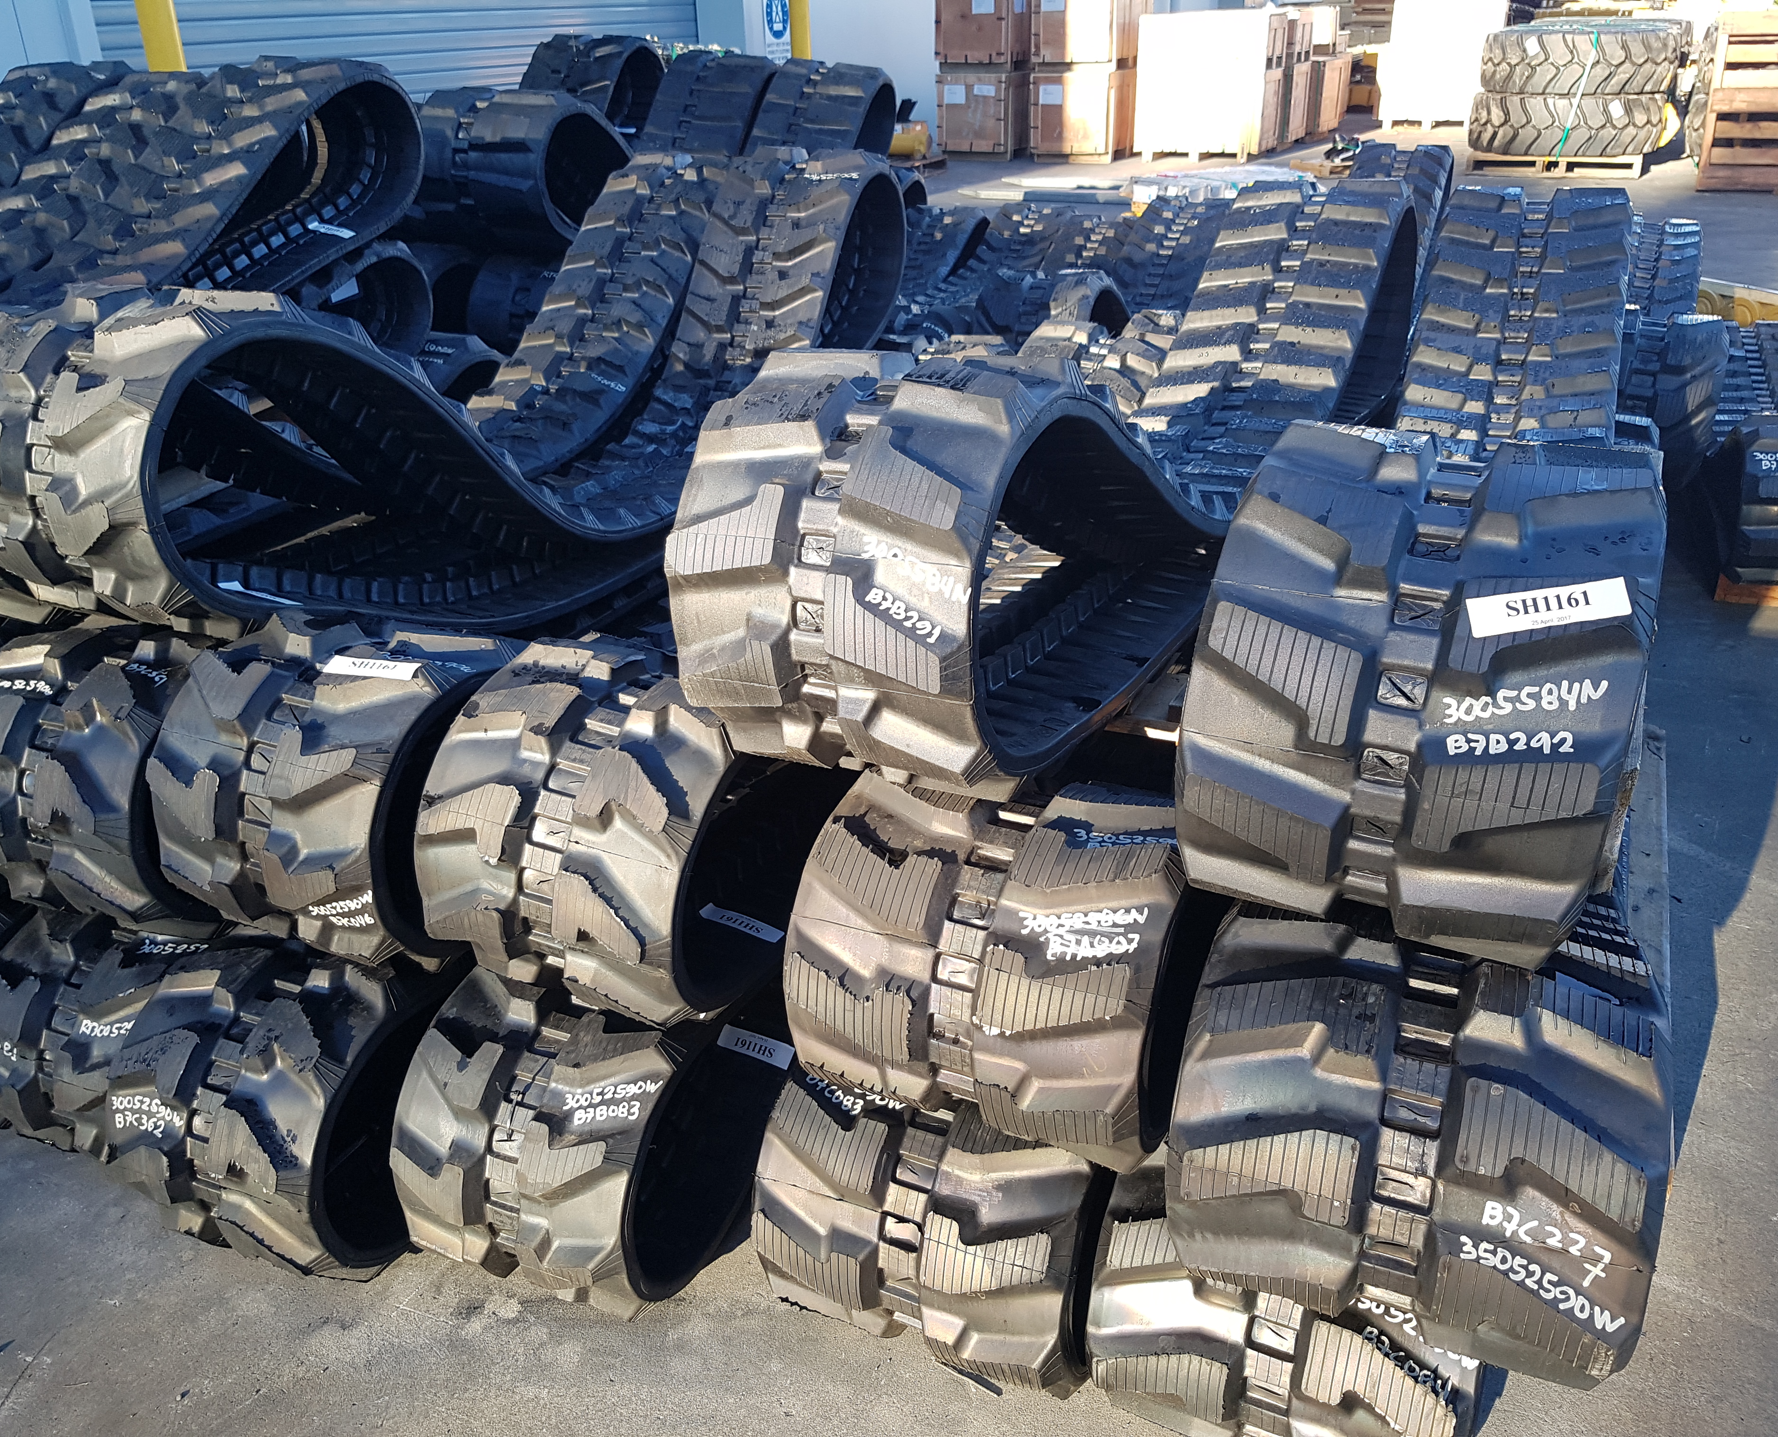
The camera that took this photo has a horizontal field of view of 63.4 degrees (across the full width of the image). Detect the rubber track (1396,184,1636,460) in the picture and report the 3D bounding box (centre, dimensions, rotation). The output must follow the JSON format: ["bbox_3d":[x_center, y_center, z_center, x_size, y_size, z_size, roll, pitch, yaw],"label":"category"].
[{"bbox_3d":[1.005,-0.613,2.311,0.305,0.350,1.150,10,29,22],"label":"rubber track"}]

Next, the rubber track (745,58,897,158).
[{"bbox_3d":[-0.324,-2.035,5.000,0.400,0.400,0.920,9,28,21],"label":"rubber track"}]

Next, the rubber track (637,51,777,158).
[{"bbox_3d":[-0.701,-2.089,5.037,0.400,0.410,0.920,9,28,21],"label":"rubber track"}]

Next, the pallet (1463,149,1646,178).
[{"bbox_3d":[5.074,-4.268,10.966,1.165,0.150,1.165,10,29,22],"label":"pallet"}]

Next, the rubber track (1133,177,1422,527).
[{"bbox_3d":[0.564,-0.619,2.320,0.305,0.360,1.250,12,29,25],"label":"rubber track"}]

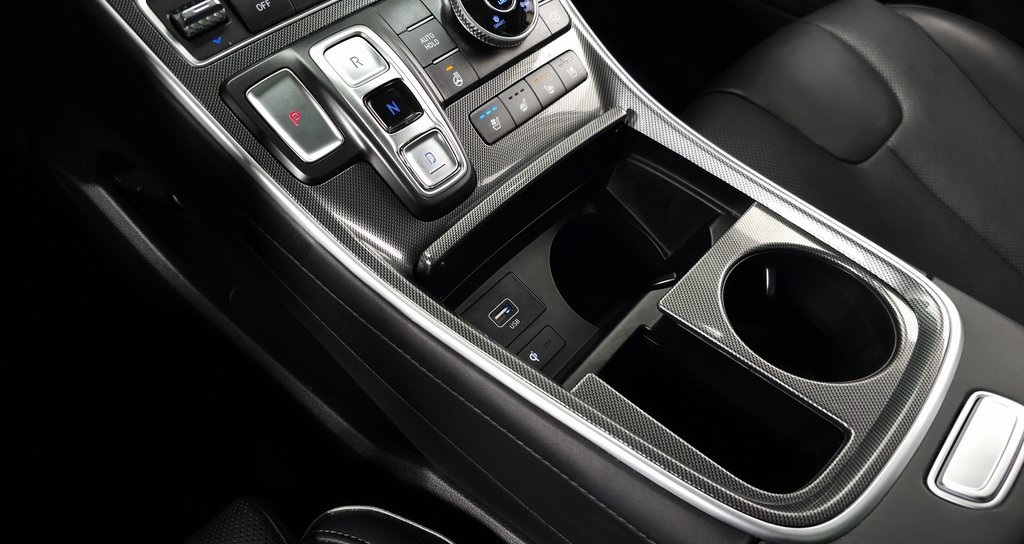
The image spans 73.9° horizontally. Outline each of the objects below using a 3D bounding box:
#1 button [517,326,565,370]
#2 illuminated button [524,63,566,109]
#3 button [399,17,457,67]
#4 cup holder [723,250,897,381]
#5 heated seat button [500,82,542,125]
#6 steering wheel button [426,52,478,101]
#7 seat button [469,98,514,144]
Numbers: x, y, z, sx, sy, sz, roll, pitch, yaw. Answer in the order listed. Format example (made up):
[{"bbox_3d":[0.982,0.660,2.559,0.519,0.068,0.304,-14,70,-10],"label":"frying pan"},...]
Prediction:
[{"bbox_3d":[0.017,0.043,0.376,0.015,0.005,0.025,45,58,9],"label":"button"},{"bbox_3d":[0.019,-0.110,0.408,0.024,0.006,0.020,-39,95,-31],"label":"illuminated button"},{"bbox_3d":[-0.046,-0.125,0.374,0.026,0.006,0.021,-39,95,-31],"label":"button"},{"bbox_3d":[0.149,0.044,0.373,0.086,0.070,0.086,2,48,-2],"label":"cup holder"},{"bbox_3d":[0.004,-0.097,0.396,0.023,0.006,0.021,-39,95,-31],"label":"heated seat button"},{"bbox_3d":[-0.034,-0.107,0.376,0.027,0.006,0.020,-39,95,-31],"label":"steering wheel button"},{"bbox_3d":[-0.011,-0.083,0.383,0.024,0.006,0.021,-39,95,-31],"label":"seat button"}]

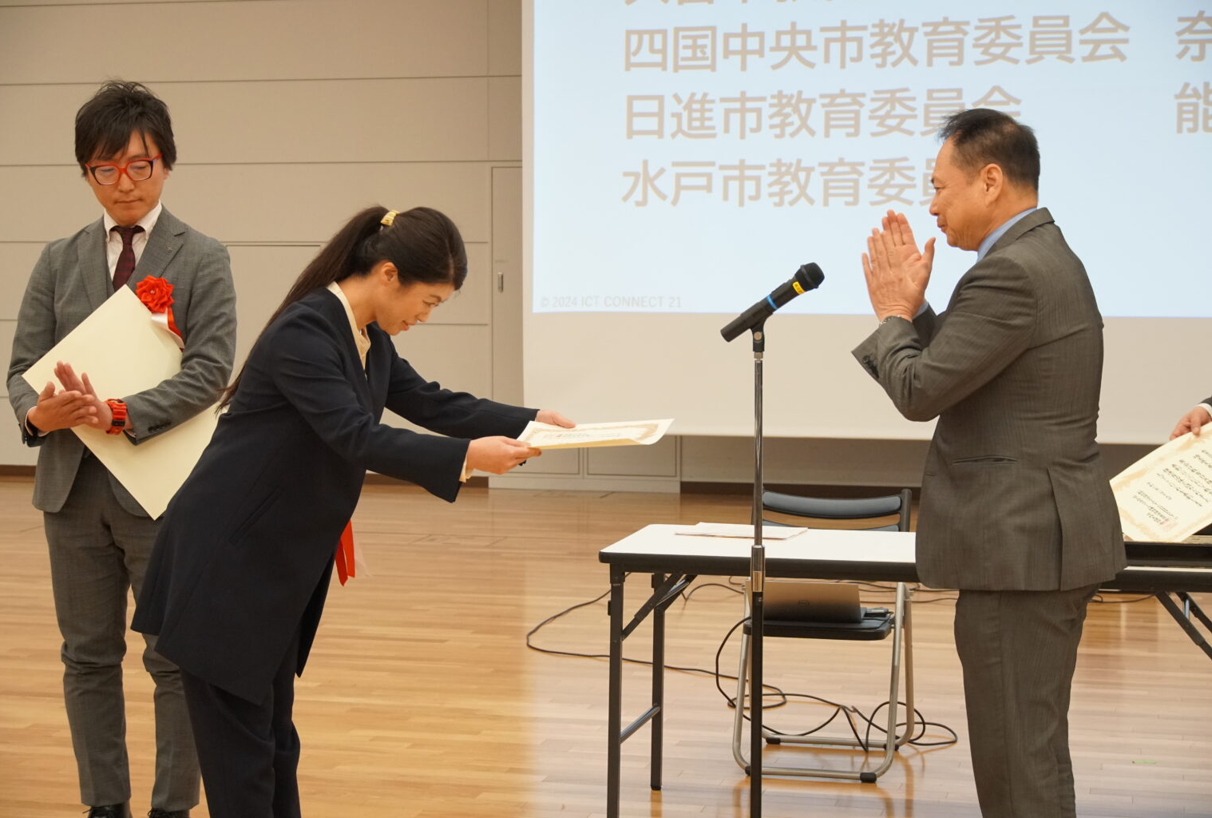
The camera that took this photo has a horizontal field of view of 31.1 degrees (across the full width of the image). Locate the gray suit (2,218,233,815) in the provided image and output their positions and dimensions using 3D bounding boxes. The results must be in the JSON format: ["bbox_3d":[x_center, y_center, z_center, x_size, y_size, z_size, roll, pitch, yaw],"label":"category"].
[{"bbox_3d":[-1.145,0.238,5.120,0.530,1.410,0.370,0,4,2],"label":"gray suit"}]

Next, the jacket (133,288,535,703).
[{"bbox_3d":[-0.565,0.190,4.500,0.700,0.860,0.480,13,7,11],"label":"jacket"}]

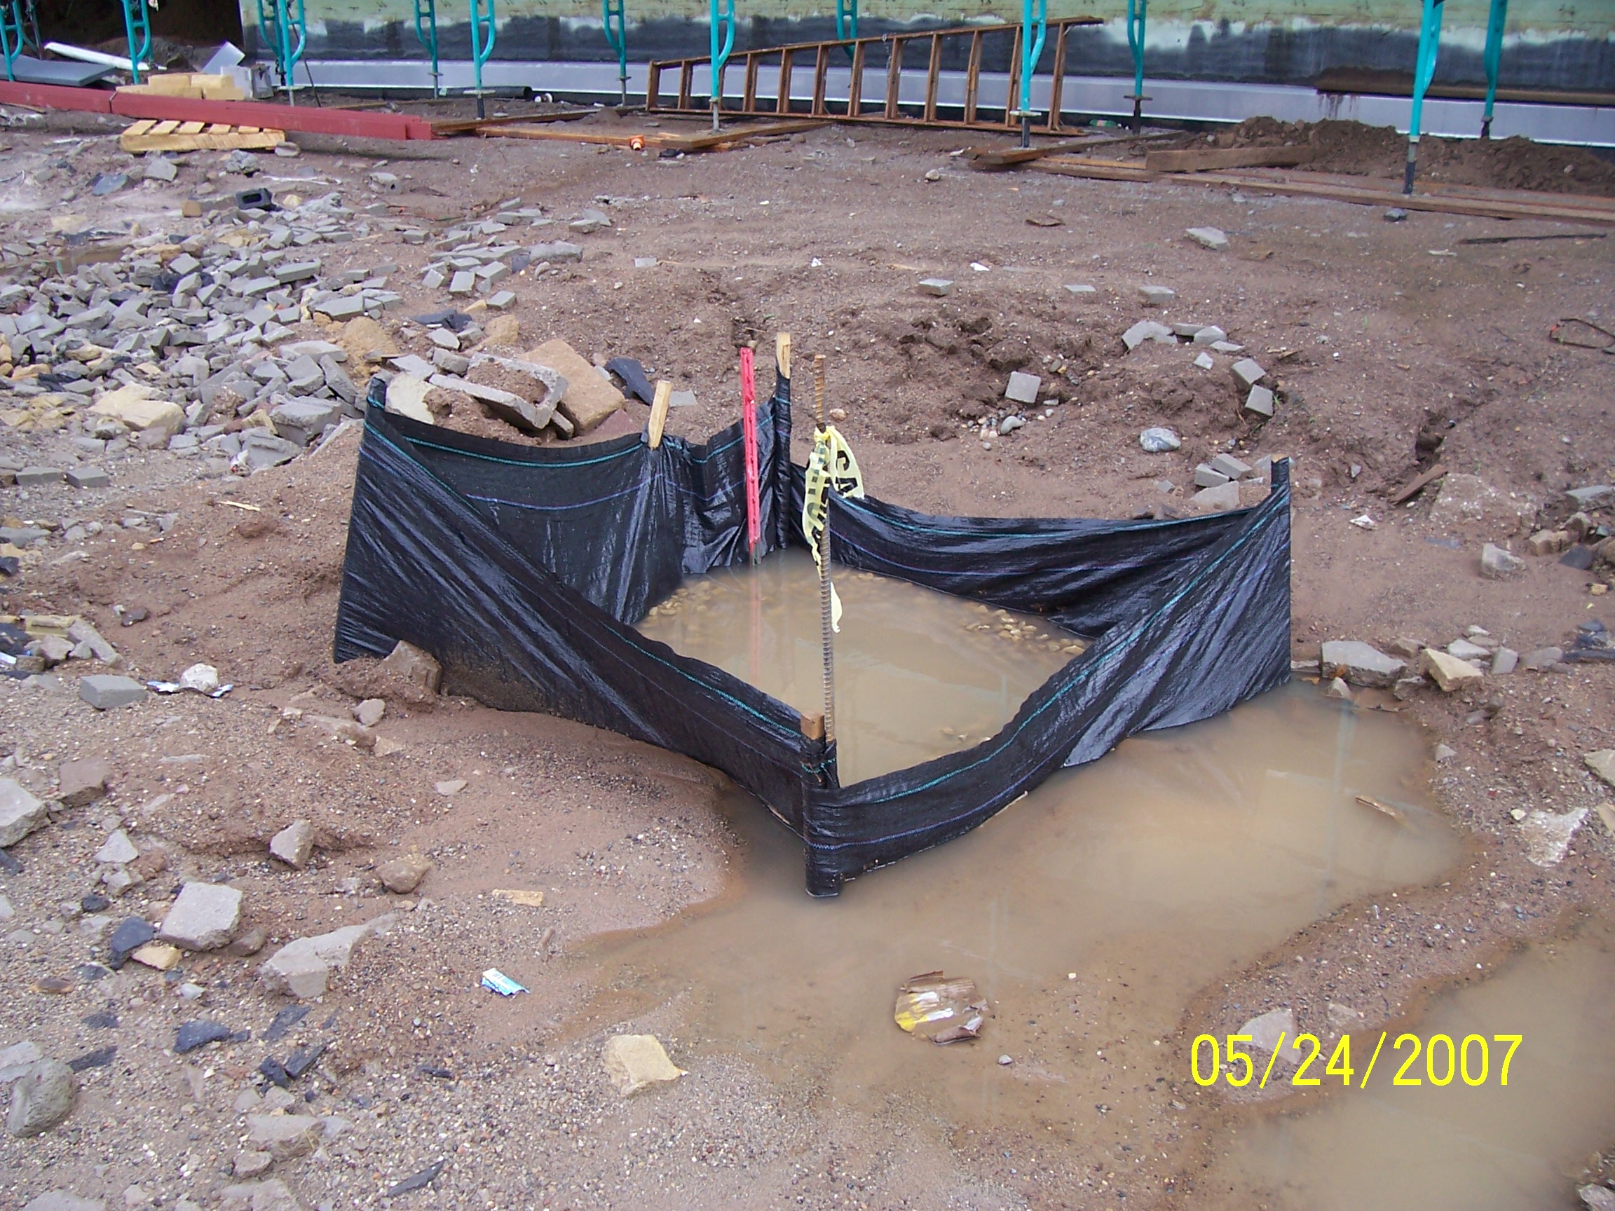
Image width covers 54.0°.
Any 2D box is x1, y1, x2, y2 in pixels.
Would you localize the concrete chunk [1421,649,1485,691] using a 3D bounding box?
[{"bbox_3d":[1.566,0.156,3.856,0.145,0.065,0.115,5,22,14],"label":"concrete chunk"}]

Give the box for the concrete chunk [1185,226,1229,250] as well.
[{"bbox_3d":[1.688,-1.554,6.702,0.176,0.070,0.176,9,23,23],"label":"concrete chunk"}]

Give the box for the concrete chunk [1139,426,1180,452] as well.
[{"bbox_3d":[1.155,-0.546,5.217,0.125,0.065,0.095,0,22,0],"label":"concrete chunk"}]

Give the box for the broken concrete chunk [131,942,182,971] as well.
[{"bbox_3d":[-1.100,0.592,2.678,0.080,0.030,0.048,3,22,9],"label":"broken concrete chunk"}]

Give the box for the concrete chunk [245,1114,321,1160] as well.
[{"bbox_3d":[-0.744,0.754,2.254,0.100,0.035,0.060,-3,22,-7],"label":"concrete chunk"}]

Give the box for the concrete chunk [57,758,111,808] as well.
[{"bbox_3d":[-1.485,0.364,3.259,0.095,0.055,0.100,-10,31,-23],"label":"concrete chunk"}]

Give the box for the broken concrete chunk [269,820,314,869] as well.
[{"bbox_3d":[-0.971,0.450,2.985,0.075,0.070,0.060,-15,26,-32],"label":"broken concrete chunk"}]

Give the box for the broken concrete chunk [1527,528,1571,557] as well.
[{"bbox_3d":[2.105,-0.180,4.511,0.116,0.058,0.088,7,23,19],"label":"broken concrete chunk"}]

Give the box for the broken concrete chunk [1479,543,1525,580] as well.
[{"bbox_3d":[1.845,-0.117,4.212,0.112,0.075,0.085,8,23,20],"label":"broken concrete chunk"}]

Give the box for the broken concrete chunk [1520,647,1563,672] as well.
[{"bbox_3d":[1.781,0.130,3.851,0.090,0.037,0.063,-6,22,-14],"label":"broken concrete chunk"}]

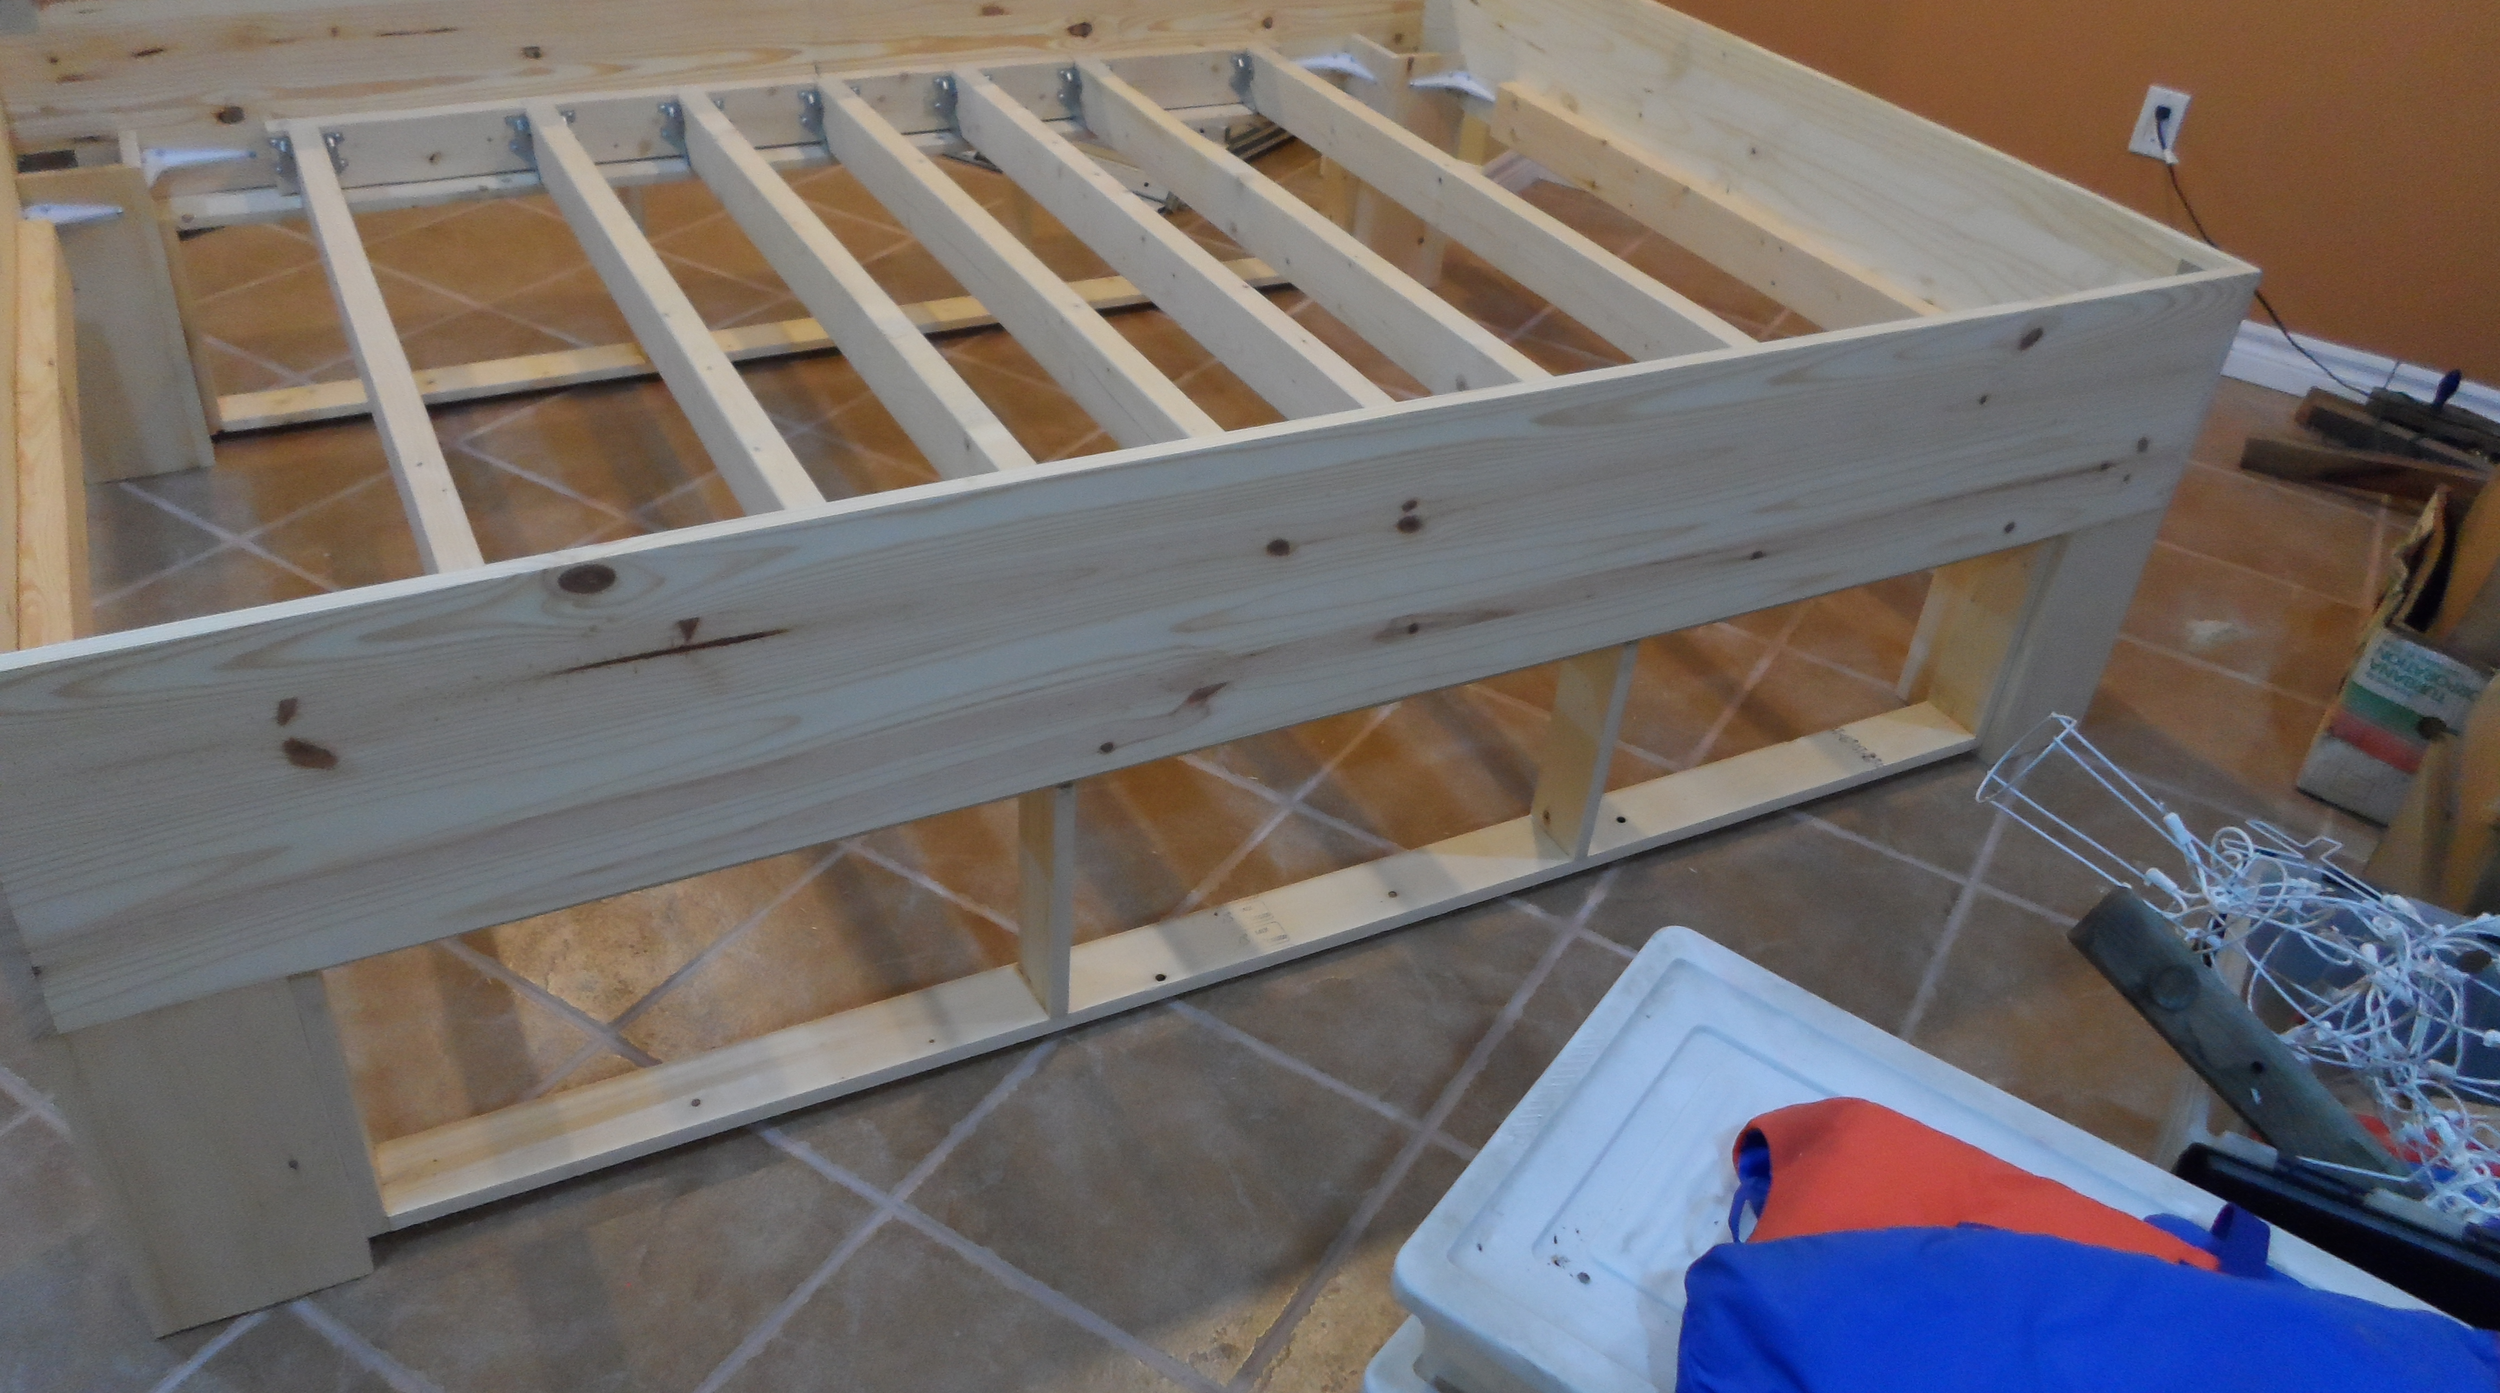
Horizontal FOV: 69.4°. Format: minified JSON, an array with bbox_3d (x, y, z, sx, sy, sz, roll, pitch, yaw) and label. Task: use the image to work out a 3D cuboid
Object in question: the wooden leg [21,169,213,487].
[{"bbox_3d":[-1.452,-0.468,2.295,0.157,0.414,0.020,-13,39,-24],"label":"wooden leg"}]

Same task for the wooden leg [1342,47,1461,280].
[{"bbox_3d":[0.248,-0.923,3.145,0.160,0.414,0.152,-13,39,-24],"label":"wooden leg"}]

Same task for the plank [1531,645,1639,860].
[{"bbox_3d":[0.347,0.029,1.881,0.021,0.292,0.085,-13,40,-24],"label":"plank"}]

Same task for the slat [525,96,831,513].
[{"bbox_3d":[-0.625,-0.383,1.992,0.038,0.086,1.446,-15,40,-25],"label":"slat"}]

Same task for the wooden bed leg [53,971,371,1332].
[{"bbox_3d":[-0.793,0.294,1.400,0.153,0.373,0.147,-13,40,-24],"label":"wooden bed leg"}]

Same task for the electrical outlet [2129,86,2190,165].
[{"bbox_3d":[1.614,-1.015,3.199,0.071,0.115,0.012,25,39,26],"label":"electrical outlet"}]

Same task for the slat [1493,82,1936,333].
[{"bbox_3d":[0.645,-0.658,2.529,0.038,0.086,1.033,-15,40,-25],"label":"slat"}]

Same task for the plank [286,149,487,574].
[{"bbox_3d":[-0.923,-0.344,1.927,0.038,0.089,1.366,-14,39,-25],"label":"plank"}]

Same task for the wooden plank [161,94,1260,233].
[{"bbox_3d":[-0.635,-0.820,2.731,1.750,0.021,0.080,-14,39,-25],"label":"wooden plank"}]

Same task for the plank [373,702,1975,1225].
[{"bbox_3d":[0.069,0.218,1.828,1.789,0.020,0.082,-13,39,-24],"label":"plank"}]

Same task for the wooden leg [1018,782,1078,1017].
[{"bbox_3d":[-0.183,0.157,1.618,0.019,0.285,0.081,-13,39,-24],"label":"wooden leg"}]

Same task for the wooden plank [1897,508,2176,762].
[{"bbox_3d":[0.921,-0.132,2.136,0.172,0.390,0.154,-13,39,-24],"label":"wooden plank"}]

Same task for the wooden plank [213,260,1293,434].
[{"bbox_3d":[-0.644,-0.581,2.862,1.800,0.020,0.082,-13,39,-24],"label":"wooden plank"}]

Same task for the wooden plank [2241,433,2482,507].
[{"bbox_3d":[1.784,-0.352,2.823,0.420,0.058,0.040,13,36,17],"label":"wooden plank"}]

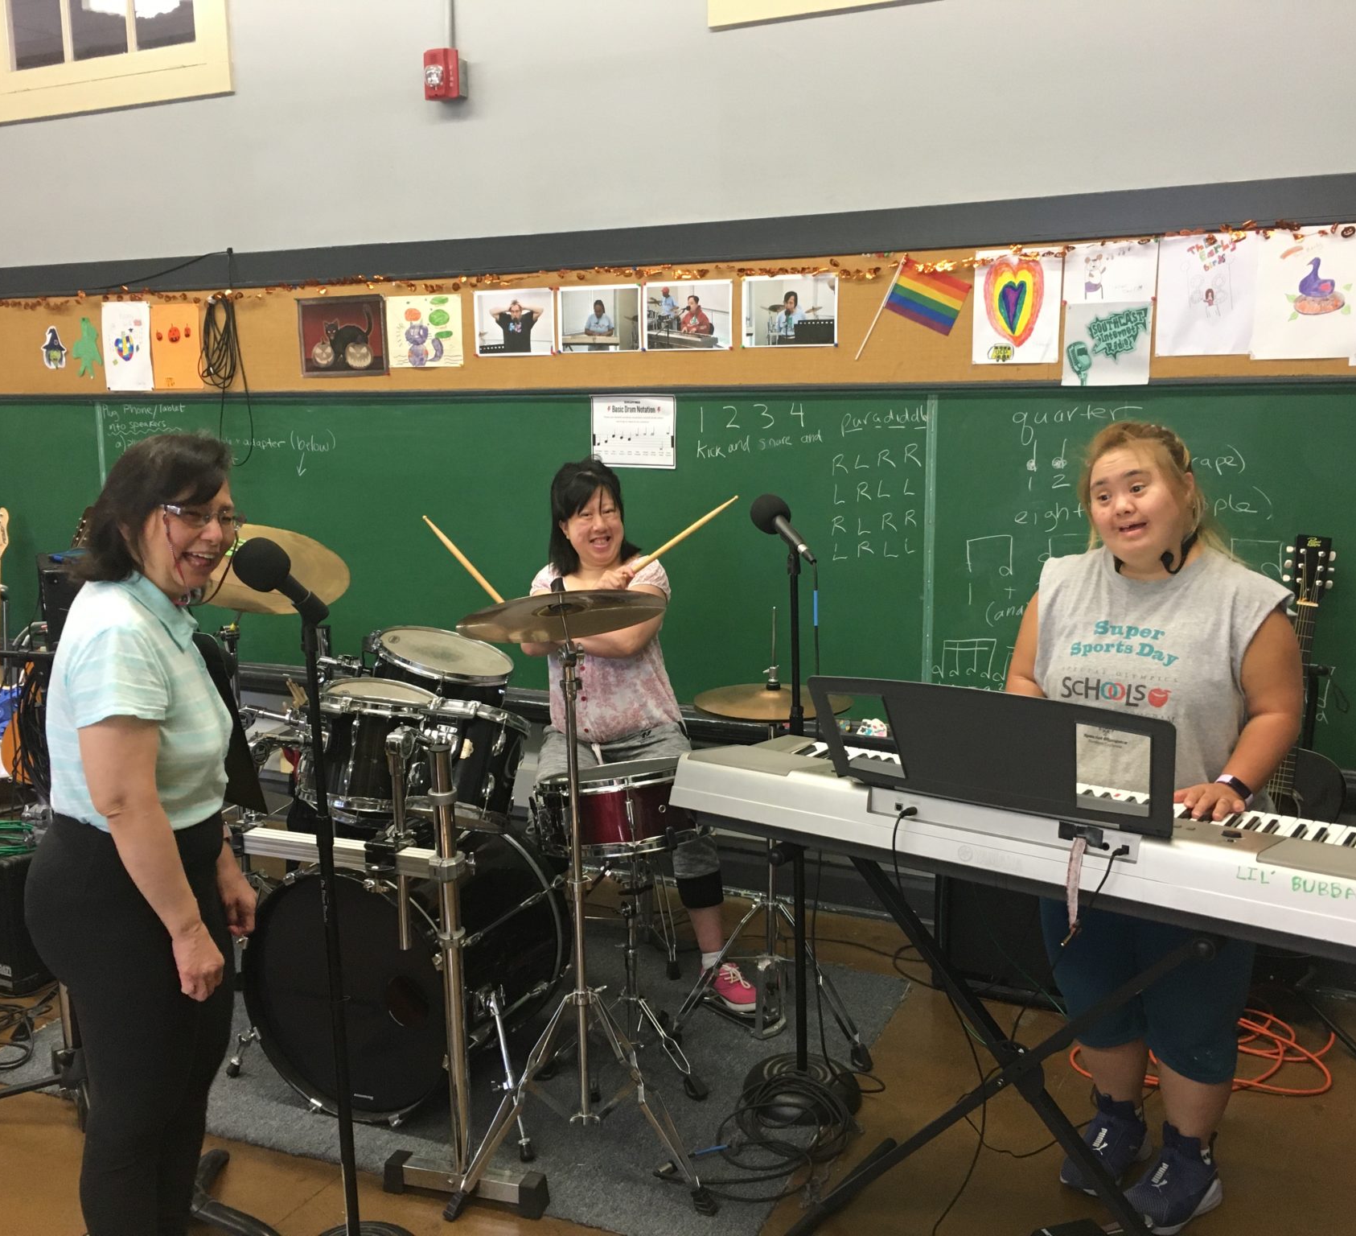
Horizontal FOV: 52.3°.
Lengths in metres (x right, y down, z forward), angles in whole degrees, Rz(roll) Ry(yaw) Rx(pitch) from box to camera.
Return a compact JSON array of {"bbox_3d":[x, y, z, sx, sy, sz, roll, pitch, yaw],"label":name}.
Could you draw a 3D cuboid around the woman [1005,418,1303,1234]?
[{"bbox_3d":[0.859,0.376,2.472,0.520,1.435,0.460,6,12,34],"label":"woman"}]

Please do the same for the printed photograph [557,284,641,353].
[{"bbox_3d":[-0.228,-0.861,3.974,0.264,0.184,0.008,4,11,25],"label":"printed photograph"}]

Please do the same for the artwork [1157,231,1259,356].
[{"bbox_3d":[1.246,-0.759,3.256,0.216,0.280,0.010,4,10,25],"label":"artwork"}]

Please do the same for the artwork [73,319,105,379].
[{"bbox_3d":[-2.081,-0.948,4.861,0.142,0.212,0.008,4,11,25],"label":"artwork"}]

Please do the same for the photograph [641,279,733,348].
[{"bbox_3d":[0.028,-0.843,3.853,0.270,0.185,0.008,4,11,25],"label":"photograph"}]

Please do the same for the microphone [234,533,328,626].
[{"bbox_3d":[-0.597,-0.057,2.080,0.085,0.085,0.182,8,-26,44],"label":"microphone"}]

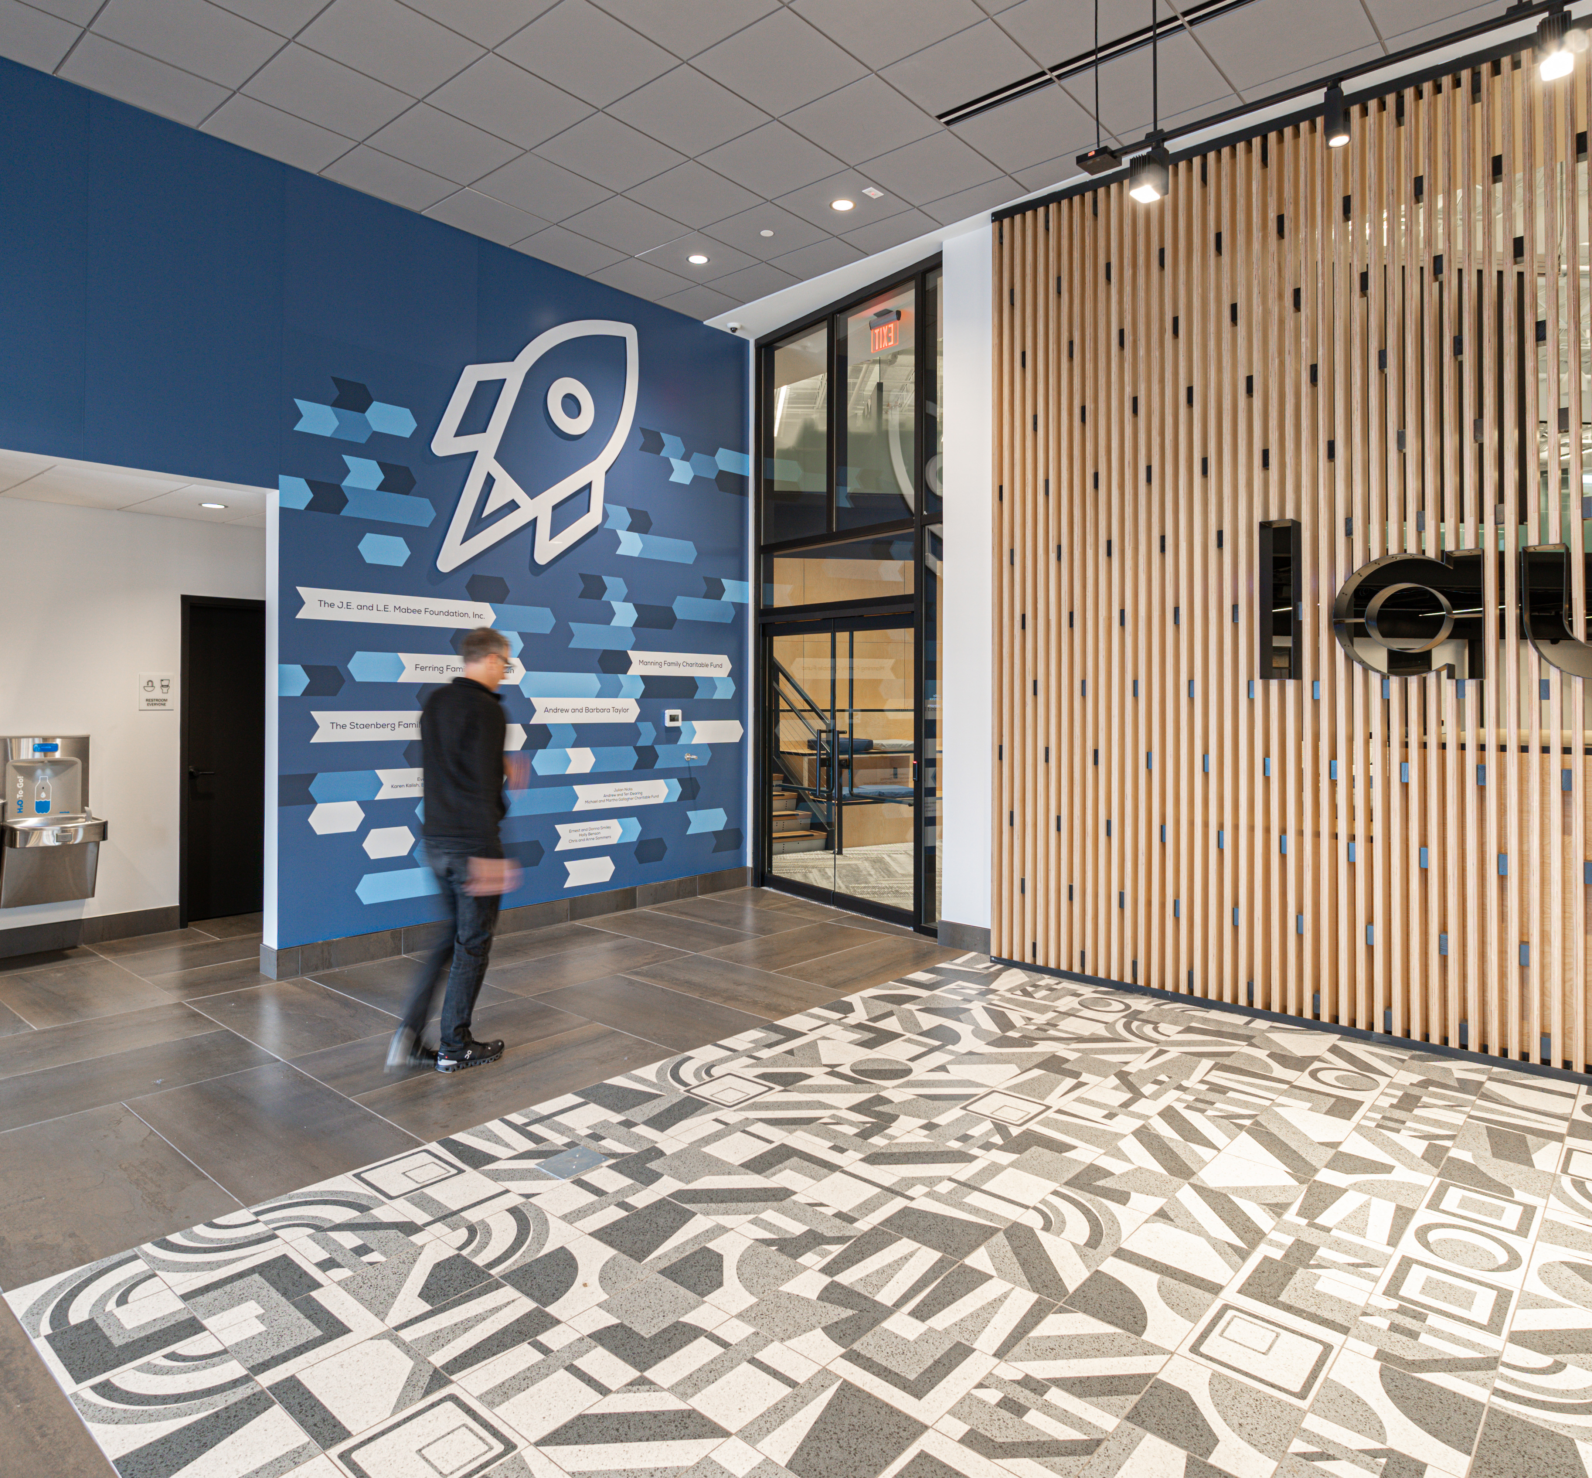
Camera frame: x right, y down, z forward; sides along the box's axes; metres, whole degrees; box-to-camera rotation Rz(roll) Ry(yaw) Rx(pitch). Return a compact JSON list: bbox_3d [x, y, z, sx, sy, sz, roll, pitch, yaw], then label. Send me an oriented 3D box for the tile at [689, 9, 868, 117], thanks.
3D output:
[{"bbox_3d":[-0.067,-3.061,4.480,0.605,0.020,0.605,4,5,41],"label":"tile"}]

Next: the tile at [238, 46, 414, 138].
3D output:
[{"bbox_3d":[-2.245,-3.098,4.738,0.603,0.020,0.603,4,5,41],"label":"tile"}]

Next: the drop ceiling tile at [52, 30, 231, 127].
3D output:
[{"bbox_3d":[-3.071,-3.115,4.668,0.513,0.020,0.610,4,5,41],"label":"drop ceiling tile"}]

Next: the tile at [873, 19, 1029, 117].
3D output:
[{"bbox_3d":[0.753,-3.049,4.487,0.603,0.020,0.476,4,5,41],"label":"tile"}]

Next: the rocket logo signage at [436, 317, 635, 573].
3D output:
[{"bbox_3d":[-1.688,-2.009,6.578,0.050,1.917,1.615,3,4,41],"label":"rocket logo signage"}]

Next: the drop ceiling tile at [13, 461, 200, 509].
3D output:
[{"bbox_3d":[-3.883,-1.397,5.461,1.230,0.020,0.605,4,5,41],"label":"drop ceiling tile"}]

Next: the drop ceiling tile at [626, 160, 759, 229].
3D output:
[{"bbox_3d":[-0.586,-3.159,5.738,0.605,0.020,0.605,4,5,41],"label":"drop ceiling tile"}]

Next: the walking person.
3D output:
[{"bbox_3d":[-1.426,0.467,4.150,0.530,1.780,0.500,-2,4,-37],"label":"walking person"}]

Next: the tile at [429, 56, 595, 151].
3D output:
[{"bbox_3d":[-1.387,-3.104,4.819,0.605,0.020,0.605,4,5,41],"label":"tile"}]

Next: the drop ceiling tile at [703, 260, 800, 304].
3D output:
[{"bbox_3d":[-0.293,-3.247,7.000,0.605,0.020,0.460,4,5,41],"label":"drop ceiling tile"}]

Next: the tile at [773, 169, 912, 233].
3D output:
[{"bbox_3d":[0.275,-3.150,5.792,0.610,0.020,0.610,4,5,41],"label":"tile"}]

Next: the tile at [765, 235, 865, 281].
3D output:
[{"bbox_3d":[0.138,-3.205,6.561,0.610,0.020,0.372,4,5,41],"label":"tile"}]

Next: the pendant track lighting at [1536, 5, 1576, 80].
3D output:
[{"bbox_3d":[2.277,-2.083,2.950,0.100,0.155,0.110,3,4,41],"label":"pendant track lighting"}]

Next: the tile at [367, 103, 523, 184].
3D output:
[{"bbox_3d":[-1.847,-3.139,5.219,0.605,0.020,0.605,4,5,41],"label":"tile"}]

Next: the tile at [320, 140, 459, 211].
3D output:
[{"bbox_3d":[-2.271,-3.171,5.586,0.508,0.020,0.605,4,5,41],"label":"tile"}]

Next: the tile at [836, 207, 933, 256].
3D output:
[{"bbox_3d":[0.598,-3.171,6.161,0.610,0.020,0.372,4,5,41],"label":"tile"}]

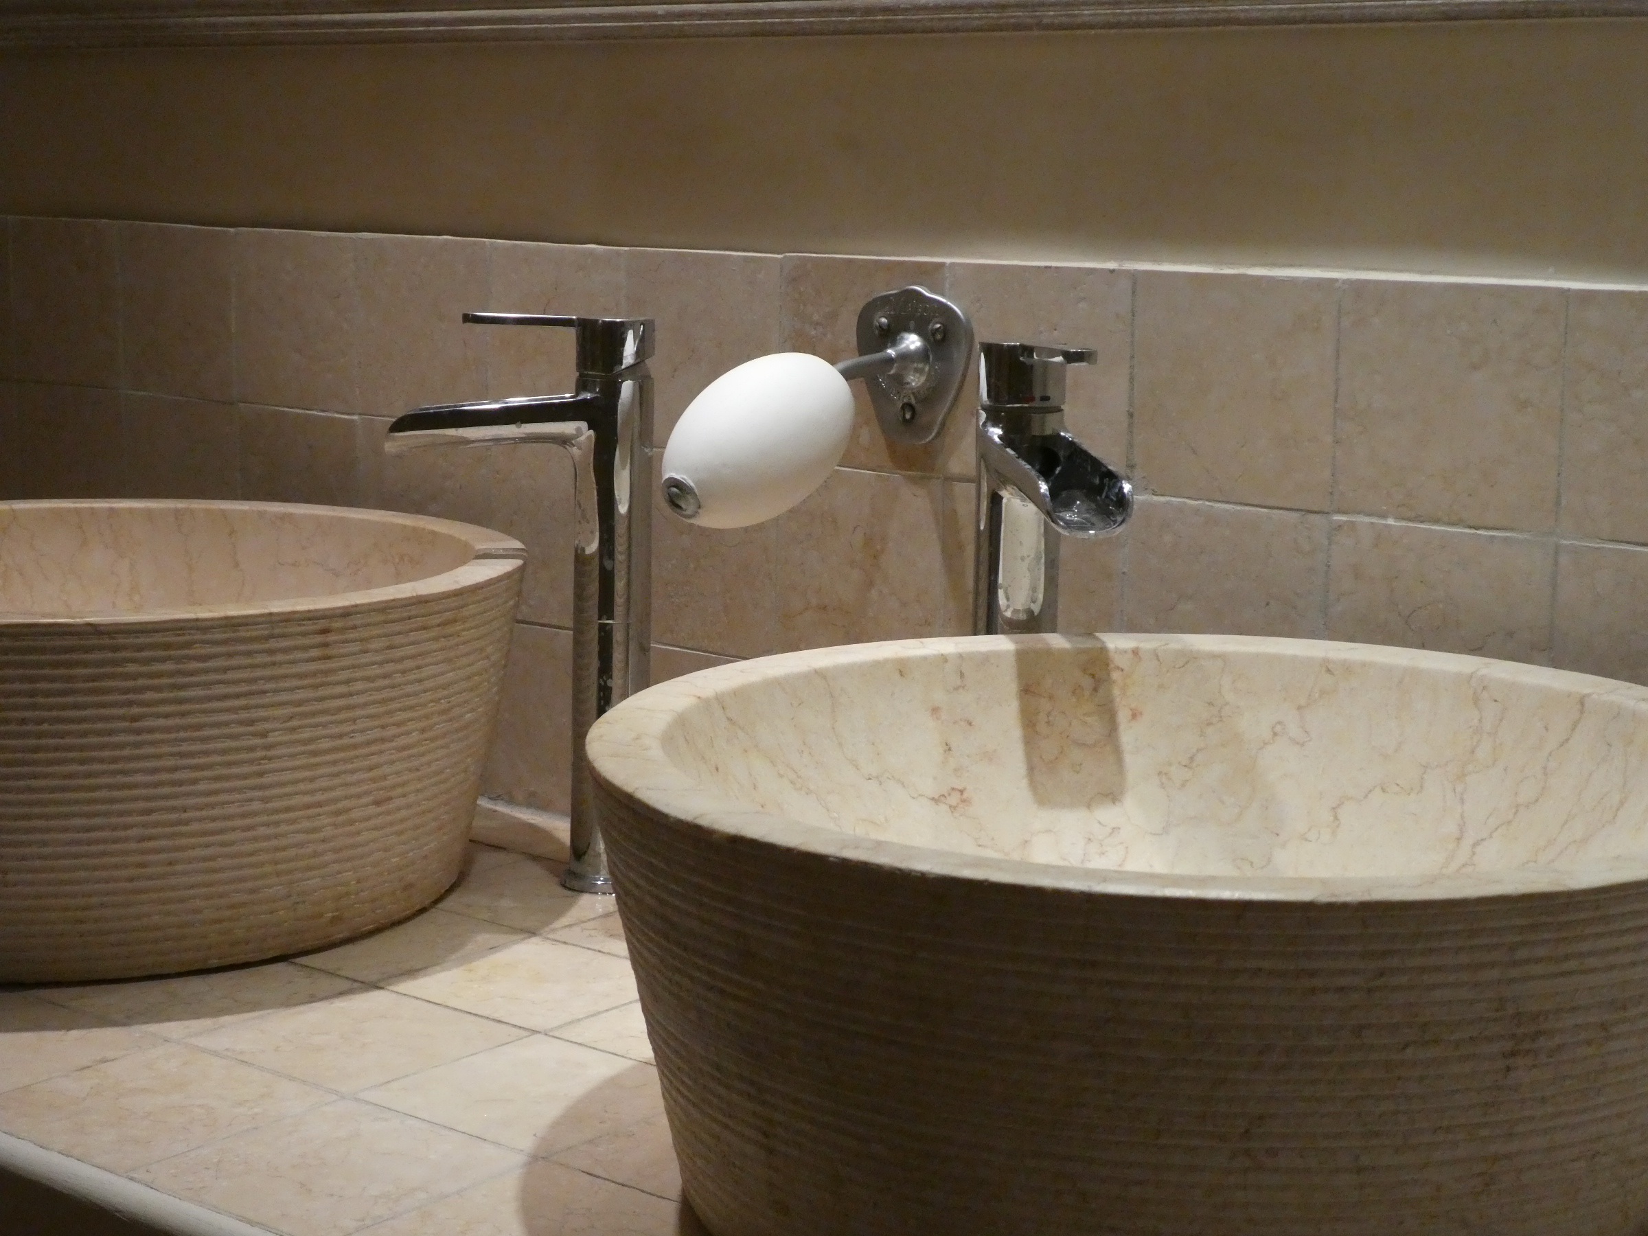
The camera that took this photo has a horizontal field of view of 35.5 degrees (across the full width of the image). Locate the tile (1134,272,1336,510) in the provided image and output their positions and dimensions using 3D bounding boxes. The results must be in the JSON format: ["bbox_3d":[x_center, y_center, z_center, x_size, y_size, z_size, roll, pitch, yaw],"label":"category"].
[{"bbox_3d":[0.187,-0.103,1.165,0.100,0.102,0.010,8,13,35],"label":"tile"}]

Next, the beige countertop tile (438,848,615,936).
[{"bbox_3d":[-0.148,0.148,1.330,0.102,0.010,0.108,8,11,36],"label":"beige countertop tile"}]

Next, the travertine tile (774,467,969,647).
[{"bbox_3d":[0.019,-0.021,1.277,0.102,0.103,0.010,8,11,36],"label":"travertine tile"}]

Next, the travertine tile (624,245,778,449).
[{"bbox_3d":[-0.060,-0.137,1.321,0.100,0.099,0.010,8,11,36],"label":"travertine tile"}]

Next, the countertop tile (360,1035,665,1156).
[{"bbox_3d":[-0.114,0.195,1.034,0.102,0.010,0.108,8,11,36],"label":"countertop tile"}]

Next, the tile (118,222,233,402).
[{"bbox_3d":[-0.391,-0.187,1.573,0.100,0.102,0.010,8,13,35],"label":"tile"}]

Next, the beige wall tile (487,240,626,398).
[{"bbox_3d":[-0.143,-0.151,1.398,0.100,0.102,0.010,8,13,35],"label":"beige wall tile"}]

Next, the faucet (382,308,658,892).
[{"bbox_3d":[-0.156,-0.007,1.324,0.138,0.297,0.044,1,9,-8],"label":"faucet"}]

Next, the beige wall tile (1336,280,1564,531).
[{"bbox_3d":[0.265,-0.089,1.083,0.099,0.099,0.010,8,11,36],"label":"beige wall tile"}]

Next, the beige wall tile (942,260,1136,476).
[{"bbox_3d":[0.104,-0.115,1.224,0.100,0.102,0.010,8,13,35],"label":"beige wall tile"}]

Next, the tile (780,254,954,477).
[{"bbox_3d":[0.022,-0.127,1.282,0.100,0.102,0.010,8,13,35],"label":"tile"}]

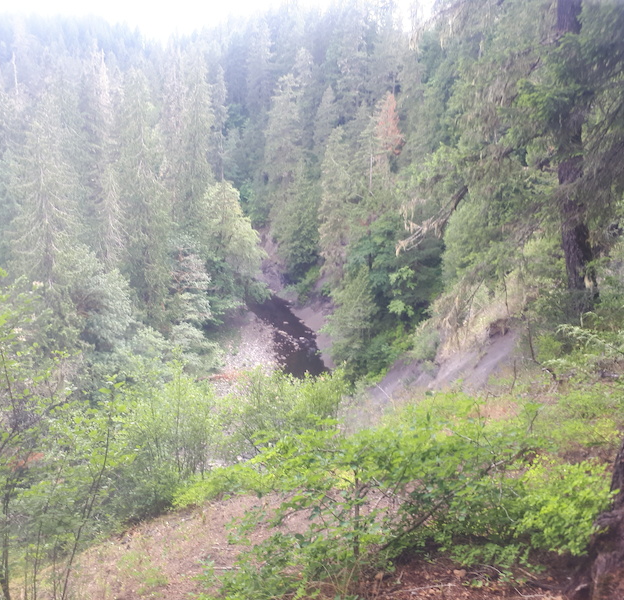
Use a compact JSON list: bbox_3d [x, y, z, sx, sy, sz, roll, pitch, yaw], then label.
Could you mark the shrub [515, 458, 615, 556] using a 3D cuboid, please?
[{"bbox_3d":[1.335,1.100,3.300,0.540,0.460,0.500,0,12,0],"label":"shrub"}]

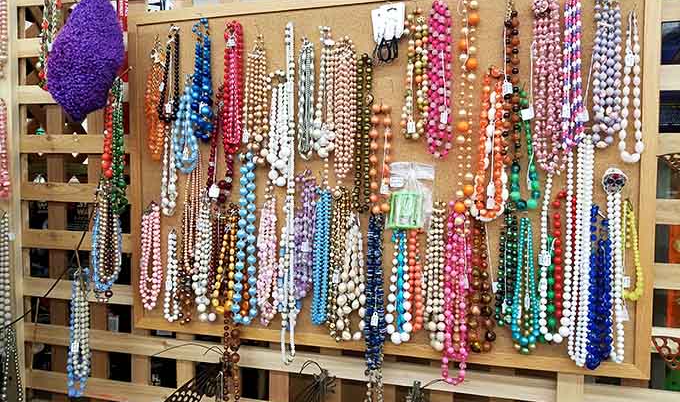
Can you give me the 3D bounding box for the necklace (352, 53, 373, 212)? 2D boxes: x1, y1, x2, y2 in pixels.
[{"bbox_3d":[0.039,-0.114,0.856,0.027,0.265,0.013,1,3,16],"label":"necklace"}]

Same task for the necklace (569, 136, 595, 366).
[{"bbox_3d":[0.369,0.079,0.780,0.028,0.353,0.022,1,3,16],"label":"necklace"}]

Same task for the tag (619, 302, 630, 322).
[{"bbox_3d":[0.419,0.164,0.754,0.017,0.029,0.003,1,3,16],"label":"tag"}]

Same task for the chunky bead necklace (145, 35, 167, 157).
[{"bbox_3d":[-0.351,-0.195,0.972,0.040,0.236,0.025,1,3,16],"label":"chunky bead necklace"}]

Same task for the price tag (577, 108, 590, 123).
[{"bbox_3d":[0.360,-0.127,0.757,0.018,0.021,0.002,1,3,16],"label":"price tag"}]

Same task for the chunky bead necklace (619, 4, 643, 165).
[{"bbox_3d":[0.429,-0.170,0.754,0.029,0.225,0.014,1,3,16],"label":"chunky bead necklace"}]

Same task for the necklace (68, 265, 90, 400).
[{"bbox_3d":[-0.526,0.266,1.031,0.047,0.263,0.025,1,3,16],"label":"necklace"}]

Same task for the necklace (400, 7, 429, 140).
[{"bbox_3d":[0.123,-0.208,0.837,0.044,0.217,0.022,1,3,16],"label":"necklace"}]

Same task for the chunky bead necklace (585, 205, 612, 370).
[{"bbox_3d":[0.394,0.132,0.775,0.034,0.255,0.024,1,3,16],"label":"chunky bead necklace"}]

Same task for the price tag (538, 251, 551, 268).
[{"bbox_3d":[0.312,0.088,0.776,0.018,0.025,0.003,1,3,16],"label":"price tag"}]

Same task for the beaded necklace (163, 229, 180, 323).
[{"bbox_3d":[-0.325,0.144,0.986,0.034,0.183,0.015,1,3,16],"label":"beaded necklace"}]

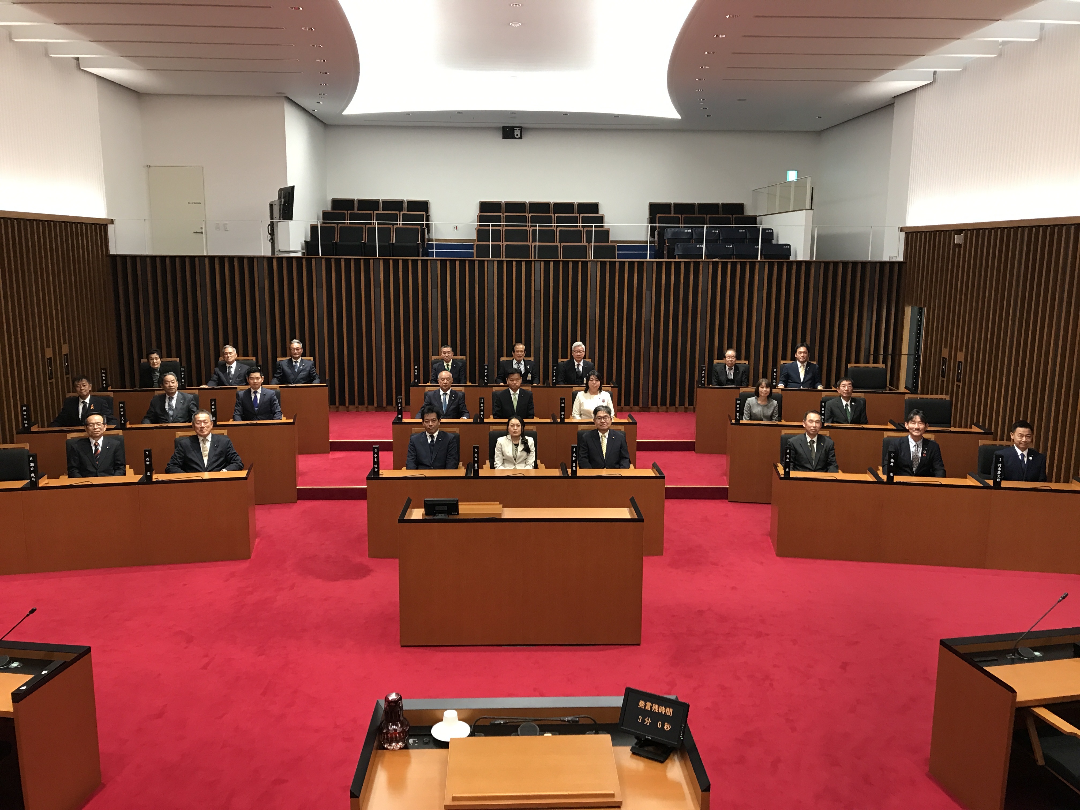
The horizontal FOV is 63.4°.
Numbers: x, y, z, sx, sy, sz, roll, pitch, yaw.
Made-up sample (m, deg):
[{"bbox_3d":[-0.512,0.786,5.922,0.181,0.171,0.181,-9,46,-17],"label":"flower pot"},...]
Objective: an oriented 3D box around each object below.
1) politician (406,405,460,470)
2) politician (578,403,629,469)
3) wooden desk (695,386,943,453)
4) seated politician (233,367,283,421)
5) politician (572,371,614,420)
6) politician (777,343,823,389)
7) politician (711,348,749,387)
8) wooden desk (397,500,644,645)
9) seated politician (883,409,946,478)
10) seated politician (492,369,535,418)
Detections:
[{"bbox_3d":[-1.085,0.689,8.755,0.538,1.291,0.760,0,9,-2],"label":"politician"},{"bbox_3d":[0.650,0.685,8.802,0.544,1.301,0.760,0,9,-2],"label":"politician"},{"bbox_3d":[3.522,0.222,11.848,2.770,0.954,0.609,2,9,10],"label":"wooden desk"},{"bbox_3d":[-3.386,0.241,10.499,0.555,1.327,0.796,-2,10,-15],"label":"seated politician"},{"bbox_3d":[0.639,0.255,10.329,0.500,1.260,0.750,0,9,0],"label":"politician"},{"bbox_3d":[3.615,-0.174,12.133,0.620,1.333,0.760,2,9,9],"label":"politician"},{"bbox_3d":[2.737,-0.176,12.624,0.528,1.239,0.796,2,10,10],"label":"politician"},{"bbox_3d":[-0.136,1.200,6.388,1.693,0.930,0.587,0,9,-2],"label":"wooden desk"},{"bbox_3d":[3.660,0.738,8.500,0.581,1.325,0.760,2,9,10],"label":"seated politician"},{"bbox_3d":[-0.321,0.245,10.300,0.520,1.280,0.750,0,9,-1],"label":"seated politician"}]

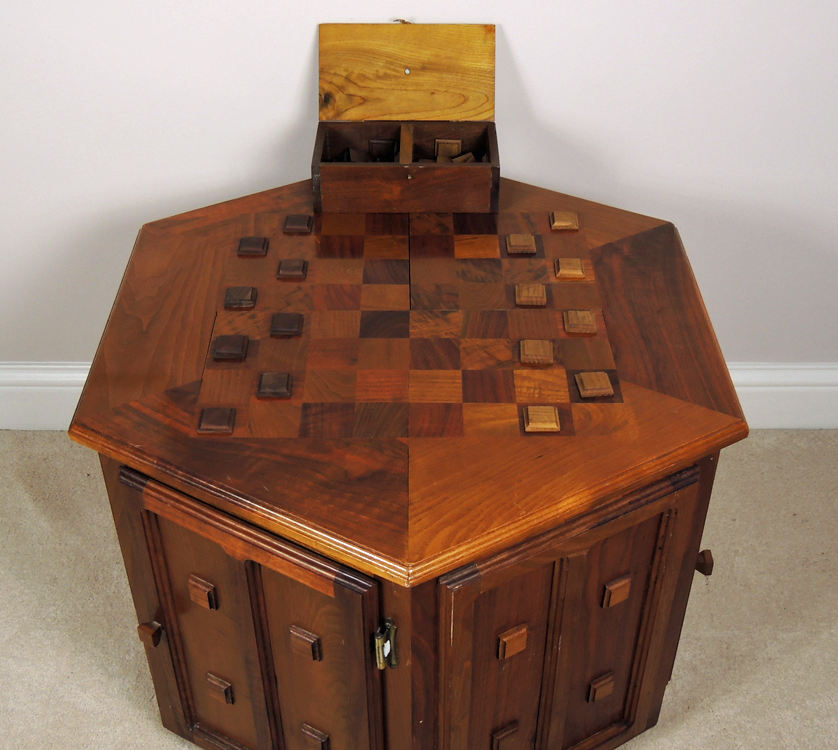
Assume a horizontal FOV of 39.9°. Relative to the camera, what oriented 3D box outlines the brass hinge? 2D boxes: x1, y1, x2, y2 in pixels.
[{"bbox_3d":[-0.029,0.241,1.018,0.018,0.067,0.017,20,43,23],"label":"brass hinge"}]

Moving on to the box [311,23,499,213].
[{"bbox_3d":[-0.015,-0.305,1.365,0.216,0.172,0.145,0,39,0],"label":"box"}]

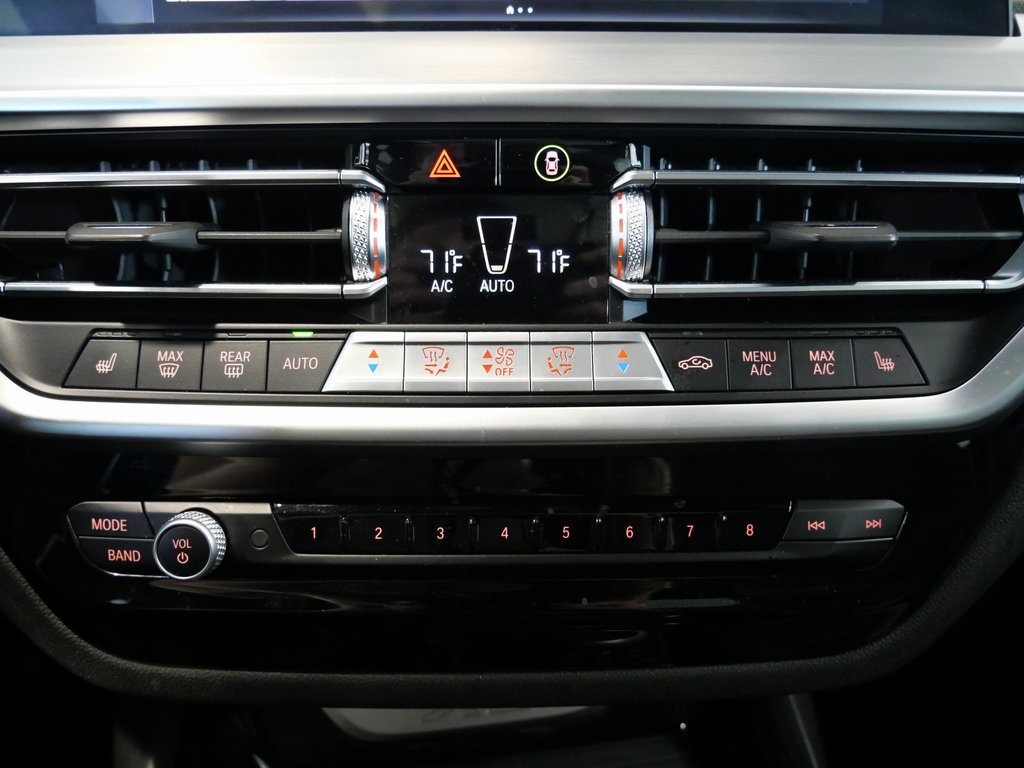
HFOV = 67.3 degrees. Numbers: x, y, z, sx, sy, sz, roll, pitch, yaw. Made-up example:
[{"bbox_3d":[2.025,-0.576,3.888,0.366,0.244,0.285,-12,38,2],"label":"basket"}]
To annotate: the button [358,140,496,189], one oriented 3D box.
[{"bbox_3d":[-0.023,-0.059,0.214,0.037,0.013,0.012,0,2,0],"label":"button"}]

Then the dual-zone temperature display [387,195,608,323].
[{"bbox_3d":[-0.004,-0.034,0.212,0.060,0.035,0.010,0,0,0],"label":"dual-zone temperature display"}]

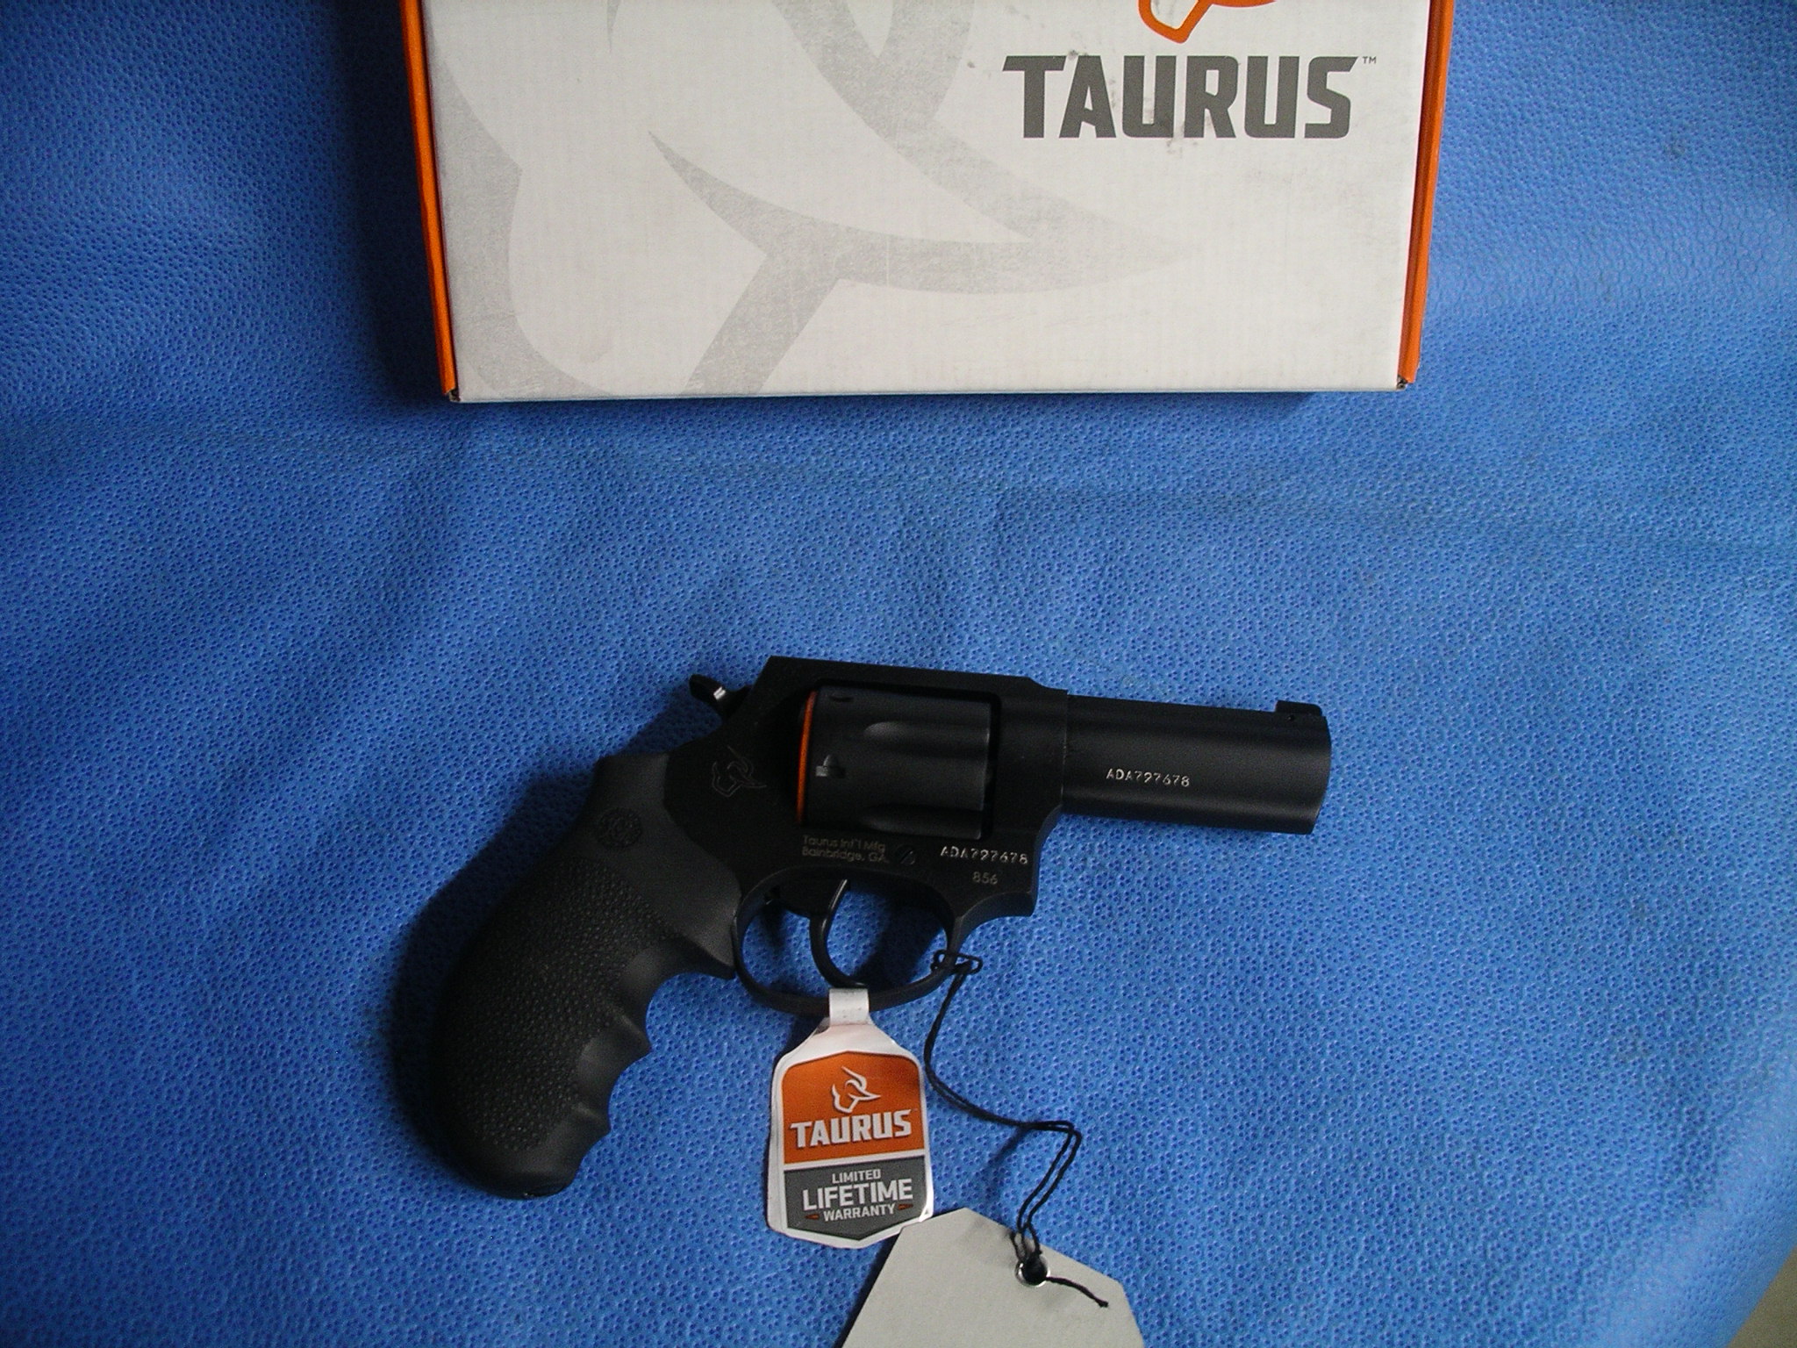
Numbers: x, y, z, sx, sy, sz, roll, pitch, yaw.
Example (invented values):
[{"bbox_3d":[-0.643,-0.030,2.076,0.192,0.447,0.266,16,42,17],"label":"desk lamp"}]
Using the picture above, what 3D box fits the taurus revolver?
[{"bbox_3d":[0.000,0.058,0.421,0.187,0.036,0.127,5,62,3],"label":"taurus revolver"}]

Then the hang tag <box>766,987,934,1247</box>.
[{"bbox_3d":[-0.010,0.095,0.411,0.035,0.007,0.053,-3,79,0],"label":"hang tag"}]

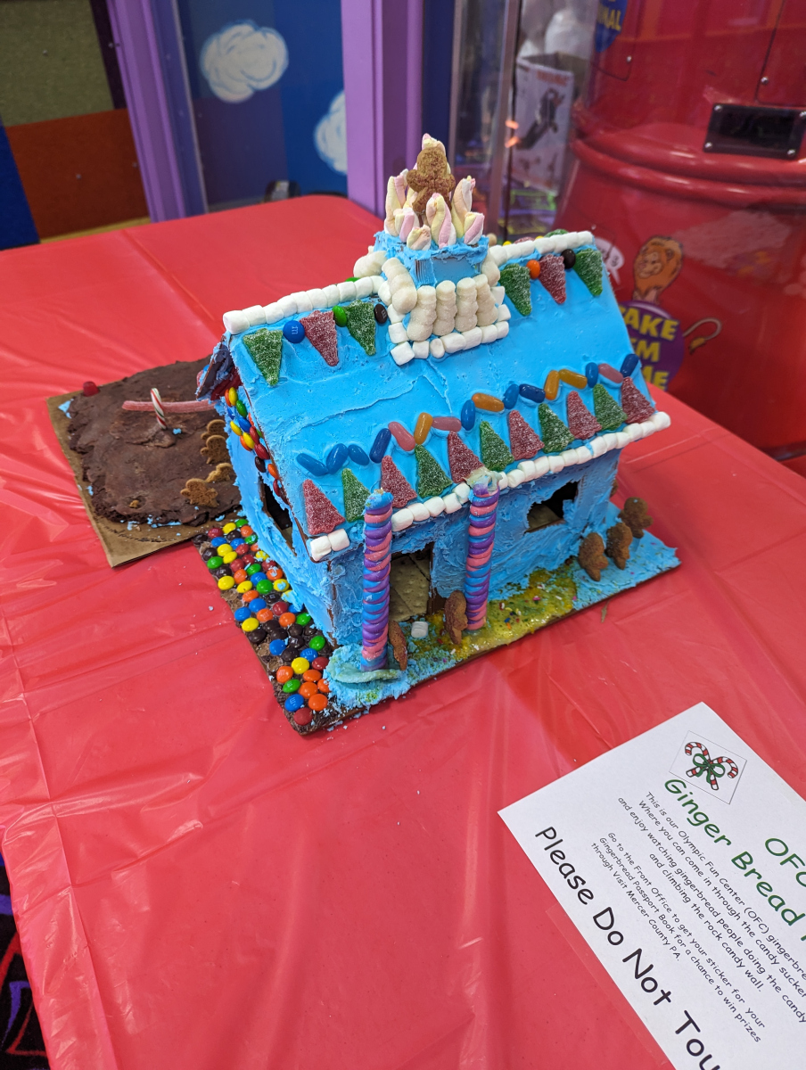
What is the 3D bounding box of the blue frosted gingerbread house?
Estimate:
[{"bbox_3d":[0.019,-0.123,0.590,0.377,0.340,0.294,-20,45,-23],"label":"blue frosted gingerbread house"}]

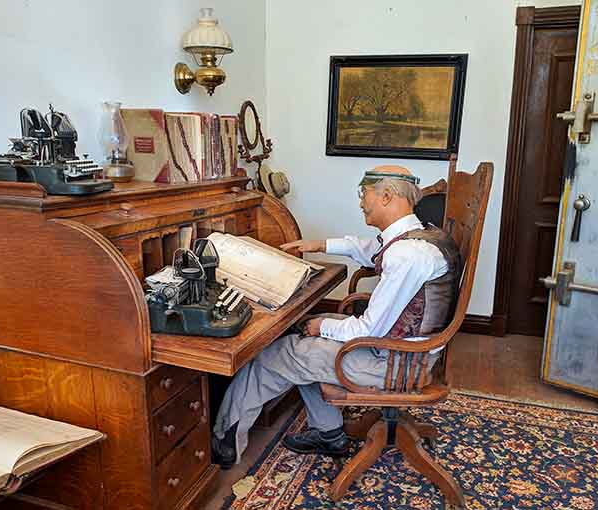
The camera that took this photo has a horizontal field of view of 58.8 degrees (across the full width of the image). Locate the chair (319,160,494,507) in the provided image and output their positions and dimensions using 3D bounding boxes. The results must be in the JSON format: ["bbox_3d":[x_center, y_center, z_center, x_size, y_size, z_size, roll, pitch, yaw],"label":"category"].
[{"bbox_3d":[0.377,0.262,2.115,0.574,1.272,0.634,2,12,3],"label":"chair"}]

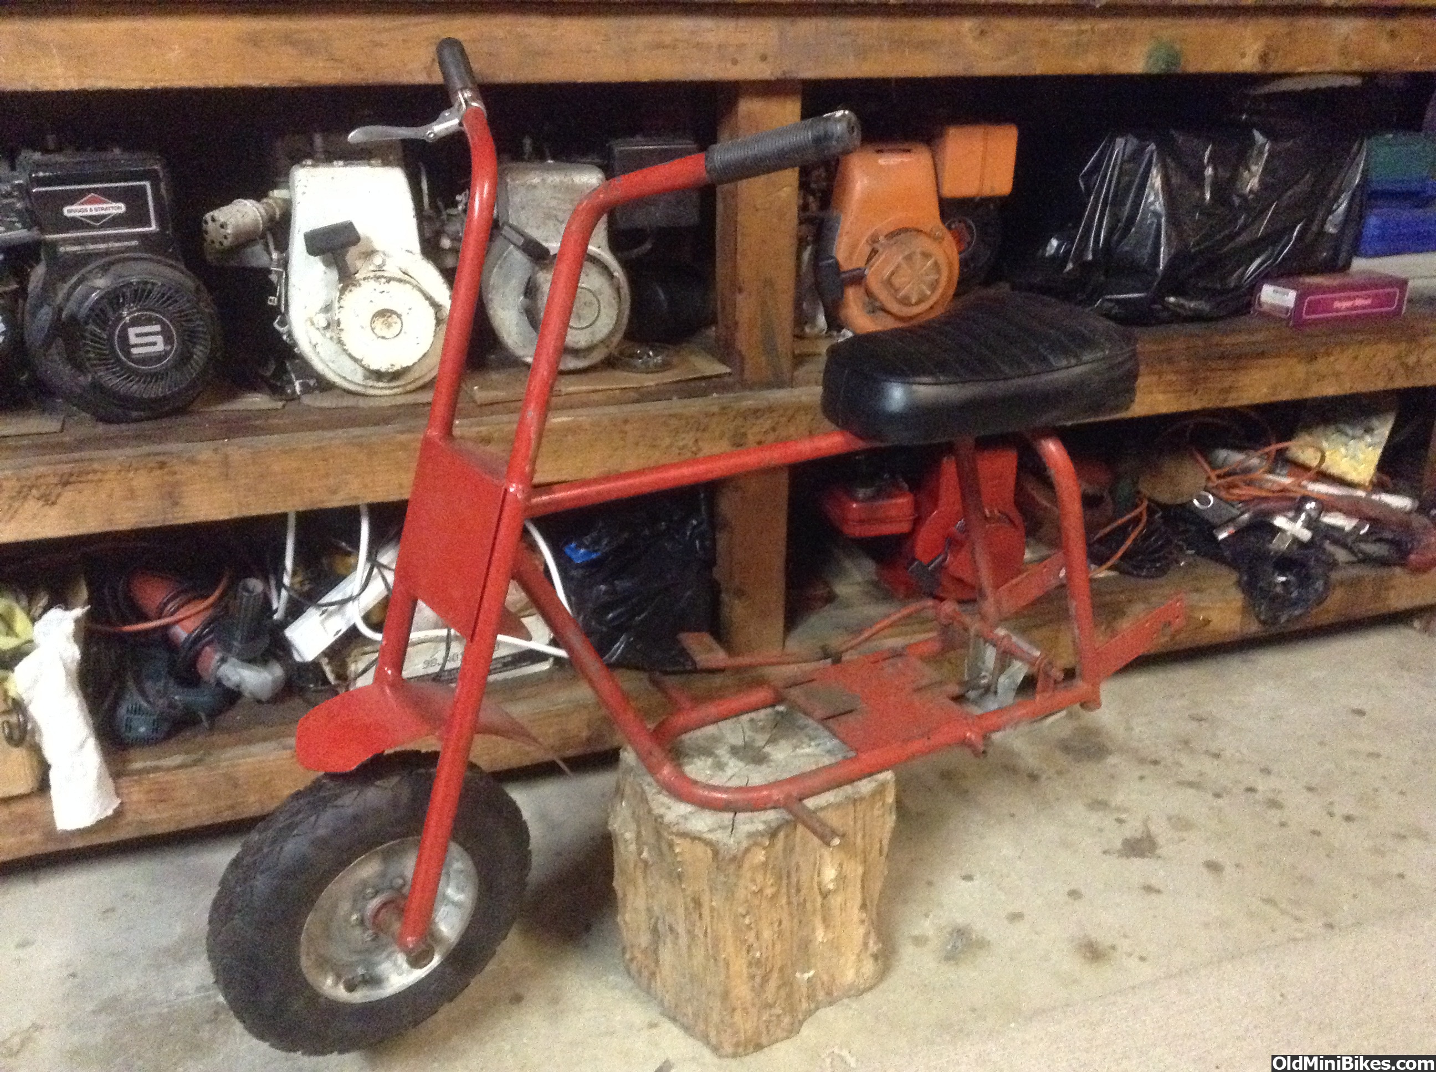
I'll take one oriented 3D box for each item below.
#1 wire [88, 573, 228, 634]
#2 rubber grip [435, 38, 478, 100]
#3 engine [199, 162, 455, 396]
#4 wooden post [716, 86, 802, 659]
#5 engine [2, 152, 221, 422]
[{"bbox_3d":[-0.762,0.095,1.873,0.172,0.081,0.083,-7,23,-19],"label":"wire"},{"bbox_3d":[-0.253,-0.453,1.327,0.034,0.034,0.125,-4,43,-16],"label":"rubber grip"},{"bbox_3d":[-0.528,-0.345,1.792,0.312,0.296,0.281,-10,24,-25],"label":"engine"},{"bbox_3d":[0.050,-0.218,1.937,0.087,0.816,0.085,-7,23,-19],"label":"wooden post"},{"bbox_3d":[-0.782,-0.307,1.671,0.291,0.312,0.291,-14,26,-33],"label":"engine"}]

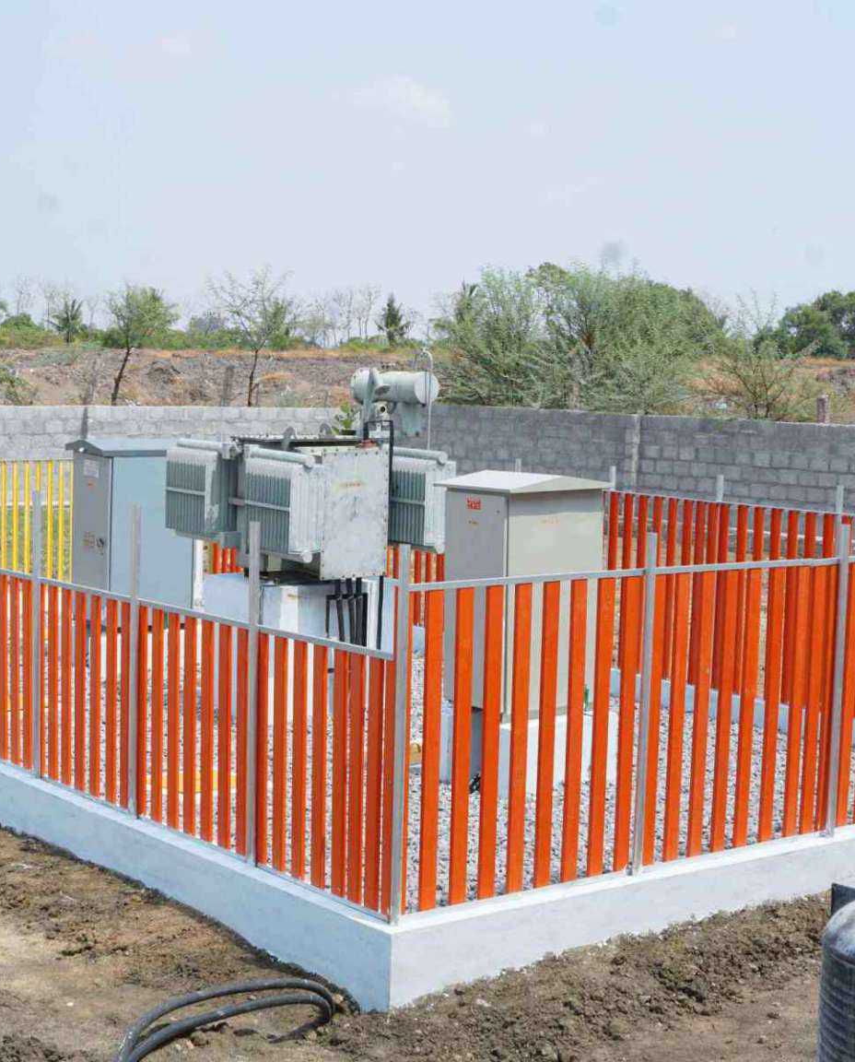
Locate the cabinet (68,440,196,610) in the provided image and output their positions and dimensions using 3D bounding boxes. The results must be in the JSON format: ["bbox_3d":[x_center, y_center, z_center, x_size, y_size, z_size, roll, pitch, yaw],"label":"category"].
[{"bbox_3d":[-2.288,0.003,13.427,0.738,1.487,0.669,-3,7,-38],"label":"cabinet"}]

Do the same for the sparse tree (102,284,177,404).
[{"bbox_3d":[-7.513,-4.708,45.000,1.948,3.442,1.948,1,6,0],"label":"sparse tree"}]

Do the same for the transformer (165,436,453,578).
[{"bbox_3d":[-0.869,-0.194,12.095,1.294,0.937,1.884,-2,7,-34],"label":"transformer"}]

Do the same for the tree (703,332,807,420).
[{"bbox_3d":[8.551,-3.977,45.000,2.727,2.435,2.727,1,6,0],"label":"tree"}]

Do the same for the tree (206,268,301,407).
[{"bbox_3d":[-4.560,-4.951,45.000,2.403,3.929,2.403,1,6,0],"label":"tree"}]

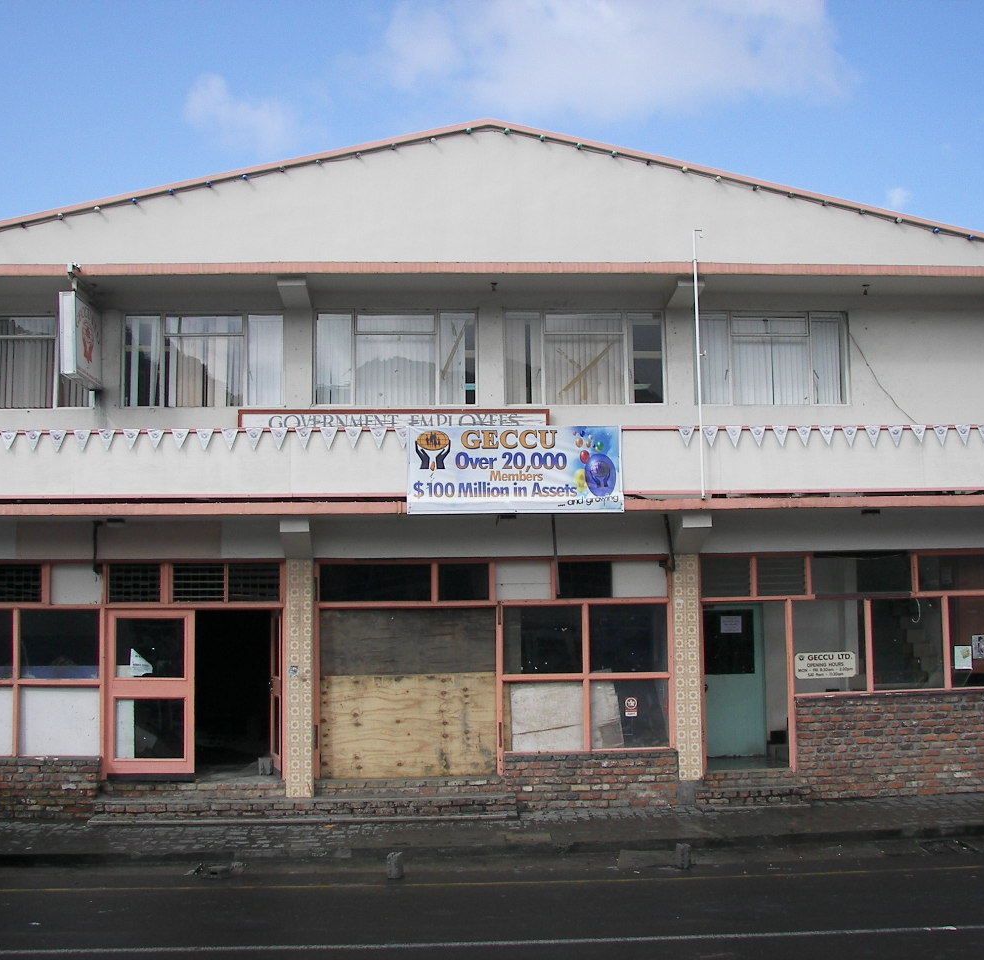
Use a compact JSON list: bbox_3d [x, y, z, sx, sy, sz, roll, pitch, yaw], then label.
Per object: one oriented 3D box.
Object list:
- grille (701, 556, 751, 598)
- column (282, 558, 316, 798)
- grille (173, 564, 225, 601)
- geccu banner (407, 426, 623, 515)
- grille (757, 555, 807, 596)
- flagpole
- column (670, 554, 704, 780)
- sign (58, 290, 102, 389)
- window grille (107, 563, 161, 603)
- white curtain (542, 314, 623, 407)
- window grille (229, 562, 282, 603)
[{"bbox_3d":[2.789,1.164,15.885,0.607,0.499,0.060,0,-6,-3],"label":"grille"},{"bbox_3d":[-2.228,2.303,15.557,0.324,2.732,0.310,0,-6,-3],"label":"column"},{"bbox_3d":[-3.419,1.205,15.571,0.630,0.454,0.060,0,-6,-3],"label":"grille"},{"bbox_3d":[0.263,-0.107,14.662,2.382,0.969,0.030,0,-6,-3],"label":"geccu banner"},{"bbox_3d":[3.514,1.178,16.198,0.618,0.479,0.060,0,-6,-4],"label":"grille"},{"bbox_3d":[2.308,-1.307,14.862,0.050,3.044,0.050,0,-6,-3],"label":"flagpole"},{"bbox_3d":[2.313,2.240,15.964,0.308,2.664,0.320,0,-6,-4],"label":"column"},{"bbox_3d":[-4.561,-1.512,14.779,0.167,0.883,1.176,0,-6,-4],"label":"sign"},{"bbox_3d":[-4.186,1.217,15.643,0.594,0.445,0.060,0,-6,-4],"label":"window grille"},{"bbox_3d":[1.115,-1.466,16.194,0.963,1.122,0.080,0,-6,-3],"label":"white curtain"},{"bbox_3d":[-2.785,1.202,15.603,0.639,0.467,0.060,0,-6,-3],"label":"window grille"}]

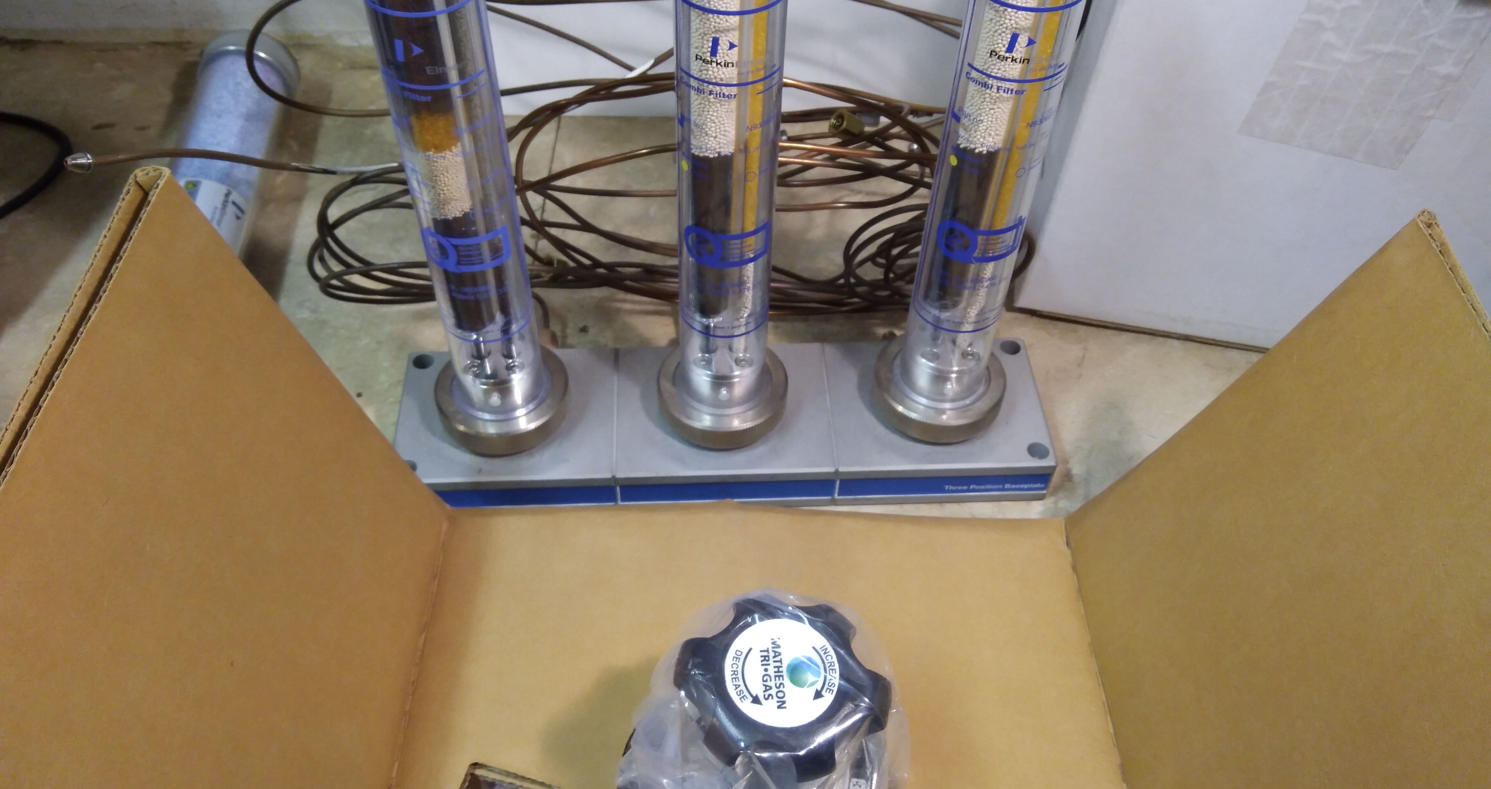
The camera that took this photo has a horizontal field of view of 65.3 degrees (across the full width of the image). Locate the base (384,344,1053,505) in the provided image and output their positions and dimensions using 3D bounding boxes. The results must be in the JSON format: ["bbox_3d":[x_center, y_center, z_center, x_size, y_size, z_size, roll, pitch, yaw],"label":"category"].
[{"bbox_3d":[-0.010,0.015,0.542,0.293,0.026,0.078,-1,48,-3],"label":"base"}]

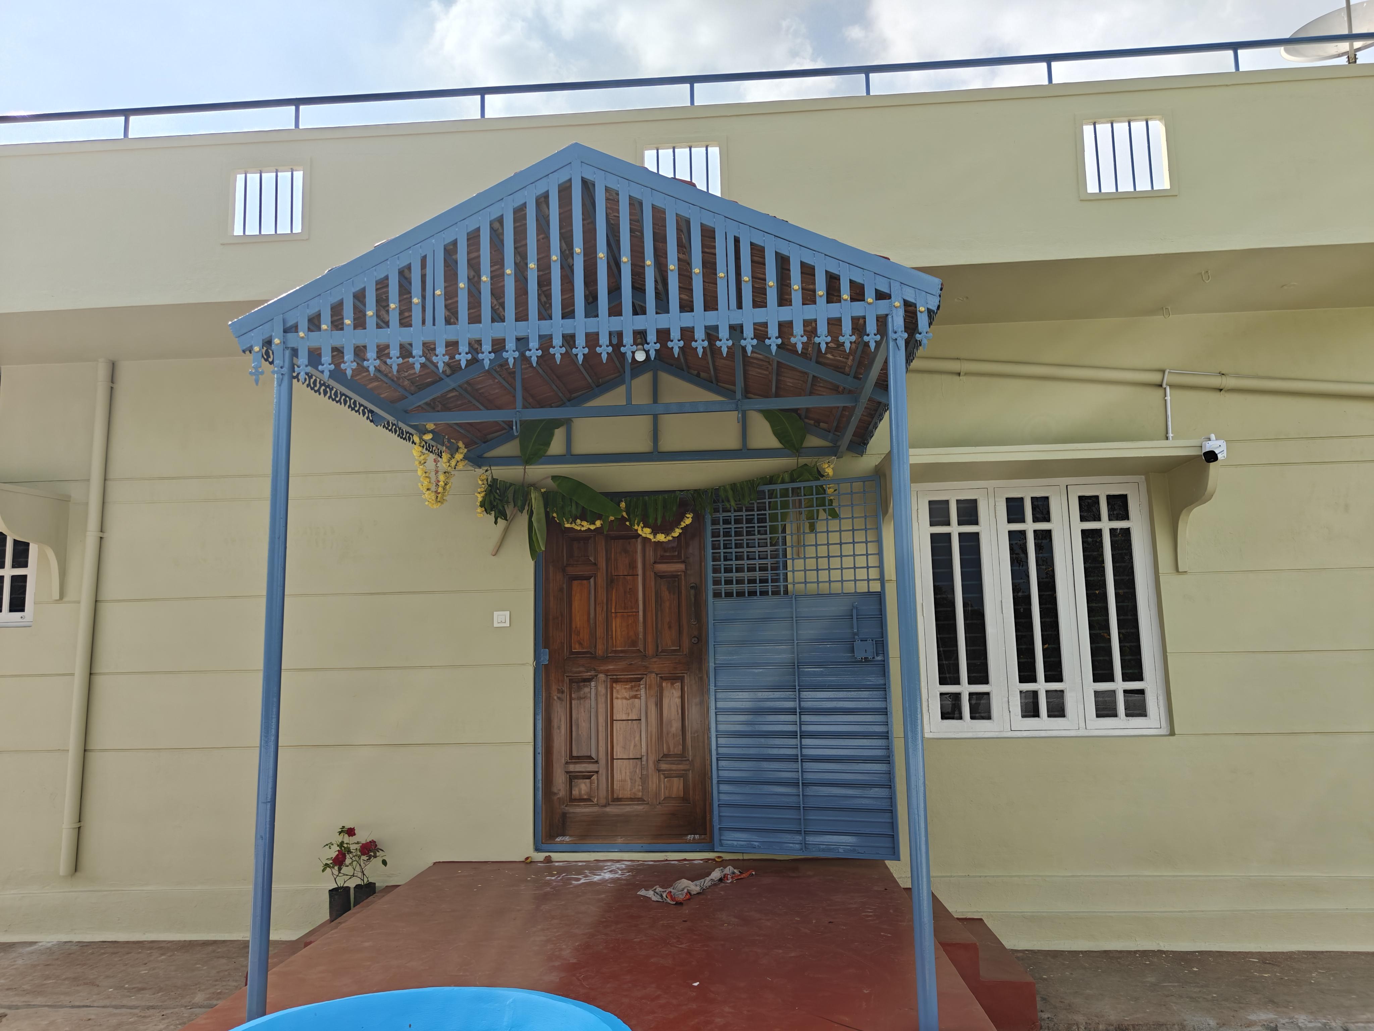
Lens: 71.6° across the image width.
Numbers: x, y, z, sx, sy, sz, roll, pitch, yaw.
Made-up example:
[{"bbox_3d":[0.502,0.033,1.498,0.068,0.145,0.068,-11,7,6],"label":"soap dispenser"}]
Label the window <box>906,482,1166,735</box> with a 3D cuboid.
[{"bbox_3d":[2.070,0.536,5.675,1.376,1.503,0.100,-2,-9,4],"label":"window"}]

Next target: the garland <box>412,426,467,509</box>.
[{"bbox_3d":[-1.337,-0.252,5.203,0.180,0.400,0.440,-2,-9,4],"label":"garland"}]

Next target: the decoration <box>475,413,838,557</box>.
[{"bbox_3d":[-0.193,-0.184,5.685,2.165,0.862,0.270,-2,-9,4],"label":"decoration"}]

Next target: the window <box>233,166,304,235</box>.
[{"bbox_3d":[-2.333,-1.743,5.348,0.418,0.398,0.100,-2,-9,4],"label":"window"}]

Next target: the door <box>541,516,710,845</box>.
[{"bbox_3d":[-0.366,0.922,5.792,1.007,2.062,0.090,-2,-9,4],"label":"door"}]

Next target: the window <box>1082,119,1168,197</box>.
[{"bbox_3d":[2.307,-1.883,5.045,0.418,0.407,0.100,-2,-9,4],"label":"window"}]

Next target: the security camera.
[{"bbox_3d":[2.780,-0.357,5.032,0.115,0.140,0.180,-7,-11,33],"label":"security camera"}]

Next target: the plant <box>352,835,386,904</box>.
[{"bbox_3d":[-1.836,2.082,5.458,0.190,0.465,0.190,-2,-9,4],"label":"plant"}]

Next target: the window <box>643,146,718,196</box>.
[{"bbox_3d":[-0.019,-1.810,5.197,0.410,0.395,0.100,-2,-9,4],"label":"window"}]

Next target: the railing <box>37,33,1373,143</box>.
[{"bbox_3d":[-0.162,-2.328,5.286,7.760,0.201,0.050,-2,-9,4],"label":"railing"}]

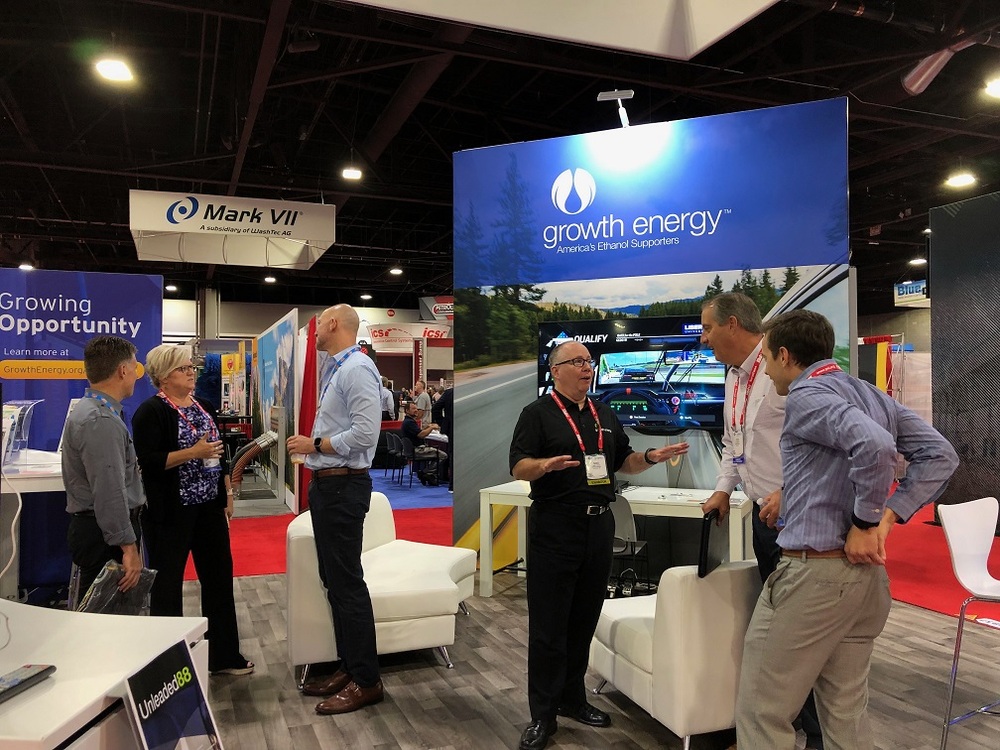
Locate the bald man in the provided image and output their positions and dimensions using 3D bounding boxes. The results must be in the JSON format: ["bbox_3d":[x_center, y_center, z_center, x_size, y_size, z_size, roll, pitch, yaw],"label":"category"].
[{"bbox_3d":[-0.812,0.631,3.984,0.480,1.890,0.520,0,-1,-12],"label":"bald man"}]

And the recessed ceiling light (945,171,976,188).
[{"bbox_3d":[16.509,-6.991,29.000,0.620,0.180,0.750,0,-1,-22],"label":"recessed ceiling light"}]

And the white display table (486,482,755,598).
[{"bbox_3d":[0.828,1.210,5.725,1.820,0.752,0.680,-1,-1,26],"label":"white display table"}]

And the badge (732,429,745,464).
[{"bbox_3d":[0.929,0.280,3.150,0.015,0.138,0.090,0,-1,-22],"label":"badge"}]

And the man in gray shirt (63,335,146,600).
[{"bbox_3d":[-1.656,0.705,3.413,0.360,1.740,0.480,0,-1,-25],"label":"man in gray shirt"}]

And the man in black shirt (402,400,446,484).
[{"bbox_3d":[-1.155,1.026,12.390,0.720,1.280,0.520,0,-1,-18],"label":"man in black shirt"}]

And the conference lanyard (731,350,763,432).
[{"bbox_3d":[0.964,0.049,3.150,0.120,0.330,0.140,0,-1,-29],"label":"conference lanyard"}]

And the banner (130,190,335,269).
[{"bbox_3d":[-6.889,-3.629,20.695,4.460,0.874,4.549,0,-1,-22],"label":"banner"}]

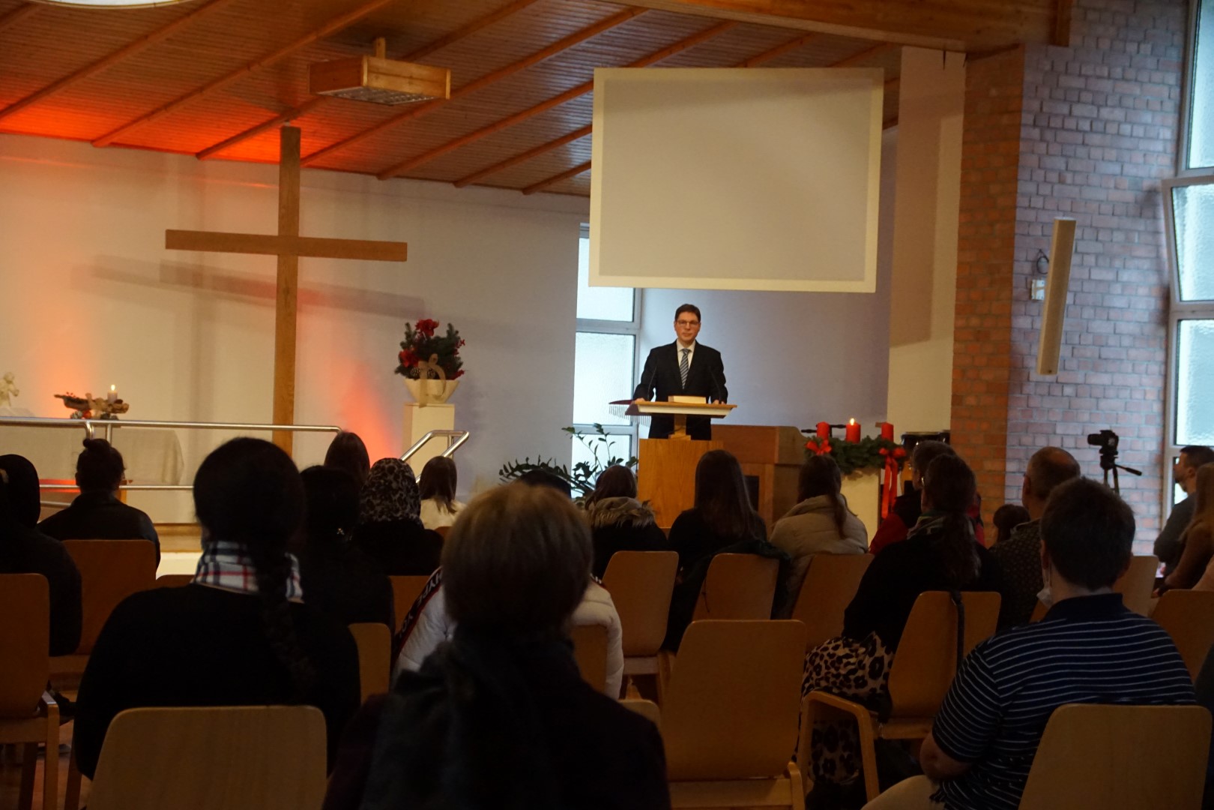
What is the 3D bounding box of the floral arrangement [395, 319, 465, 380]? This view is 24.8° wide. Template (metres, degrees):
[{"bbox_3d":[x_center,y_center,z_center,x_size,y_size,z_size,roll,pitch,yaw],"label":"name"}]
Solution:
[{"bbox_3d":[-1.407,-0.442,22.000,0.530,0.480,0.480,2,0,-12],"label":"floral arrangement"}]

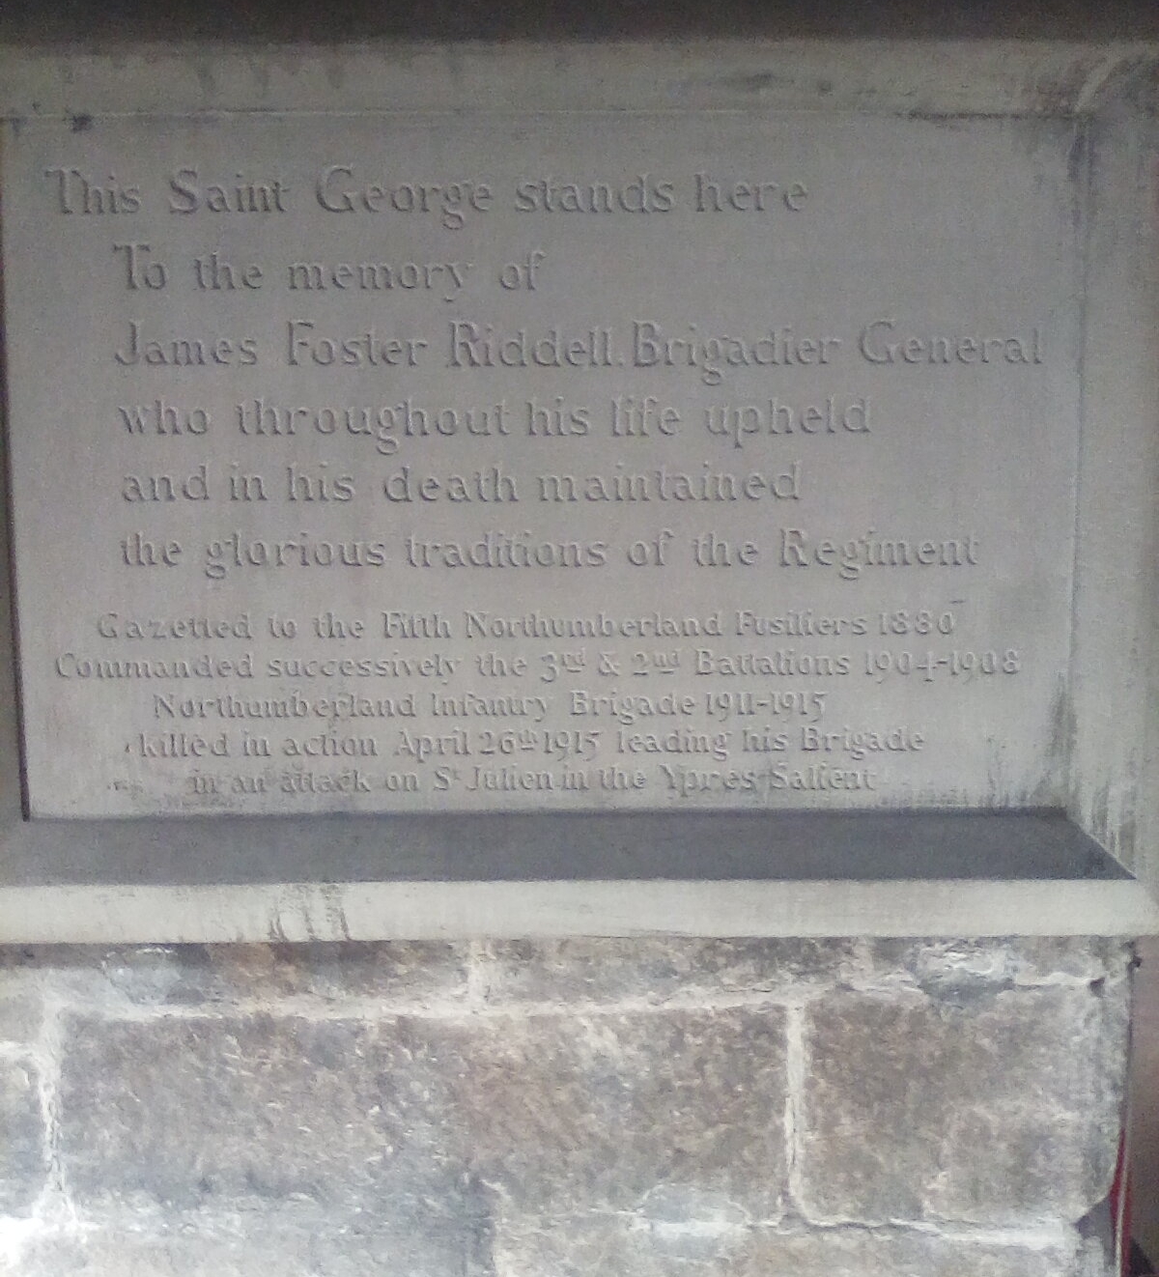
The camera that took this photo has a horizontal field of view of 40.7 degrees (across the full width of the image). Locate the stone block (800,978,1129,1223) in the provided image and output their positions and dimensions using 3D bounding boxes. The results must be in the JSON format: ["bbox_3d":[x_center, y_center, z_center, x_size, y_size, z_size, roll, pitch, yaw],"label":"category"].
[{"bbox_3d":[0.334,0.397,1.465,0.282,0.215,0.190,0,5,-1],"label":"stone block"}]

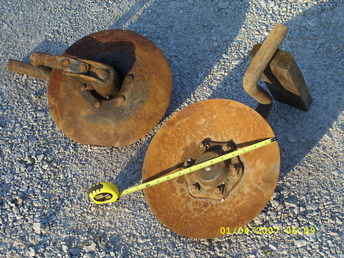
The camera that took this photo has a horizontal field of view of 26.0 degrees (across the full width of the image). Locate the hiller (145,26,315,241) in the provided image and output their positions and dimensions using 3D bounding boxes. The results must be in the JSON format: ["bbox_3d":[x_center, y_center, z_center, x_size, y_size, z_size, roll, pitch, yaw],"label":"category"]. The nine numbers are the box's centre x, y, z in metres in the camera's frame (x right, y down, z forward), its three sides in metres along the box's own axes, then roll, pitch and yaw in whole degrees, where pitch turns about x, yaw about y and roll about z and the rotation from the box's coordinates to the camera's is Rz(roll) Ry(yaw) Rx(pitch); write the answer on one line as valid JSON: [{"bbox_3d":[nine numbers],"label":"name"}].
[{"bbox_3d":[0.150,-0.016,1.716,0.325,0.168,0.570,25,58,17],"label":"hiller"}]

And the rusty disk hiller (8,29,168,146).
[{"bbox_3d":[-0.203,-0.128,1.823,0.420,0.125,0.320,11,55,8],"label":"rusty disk hiller"}]

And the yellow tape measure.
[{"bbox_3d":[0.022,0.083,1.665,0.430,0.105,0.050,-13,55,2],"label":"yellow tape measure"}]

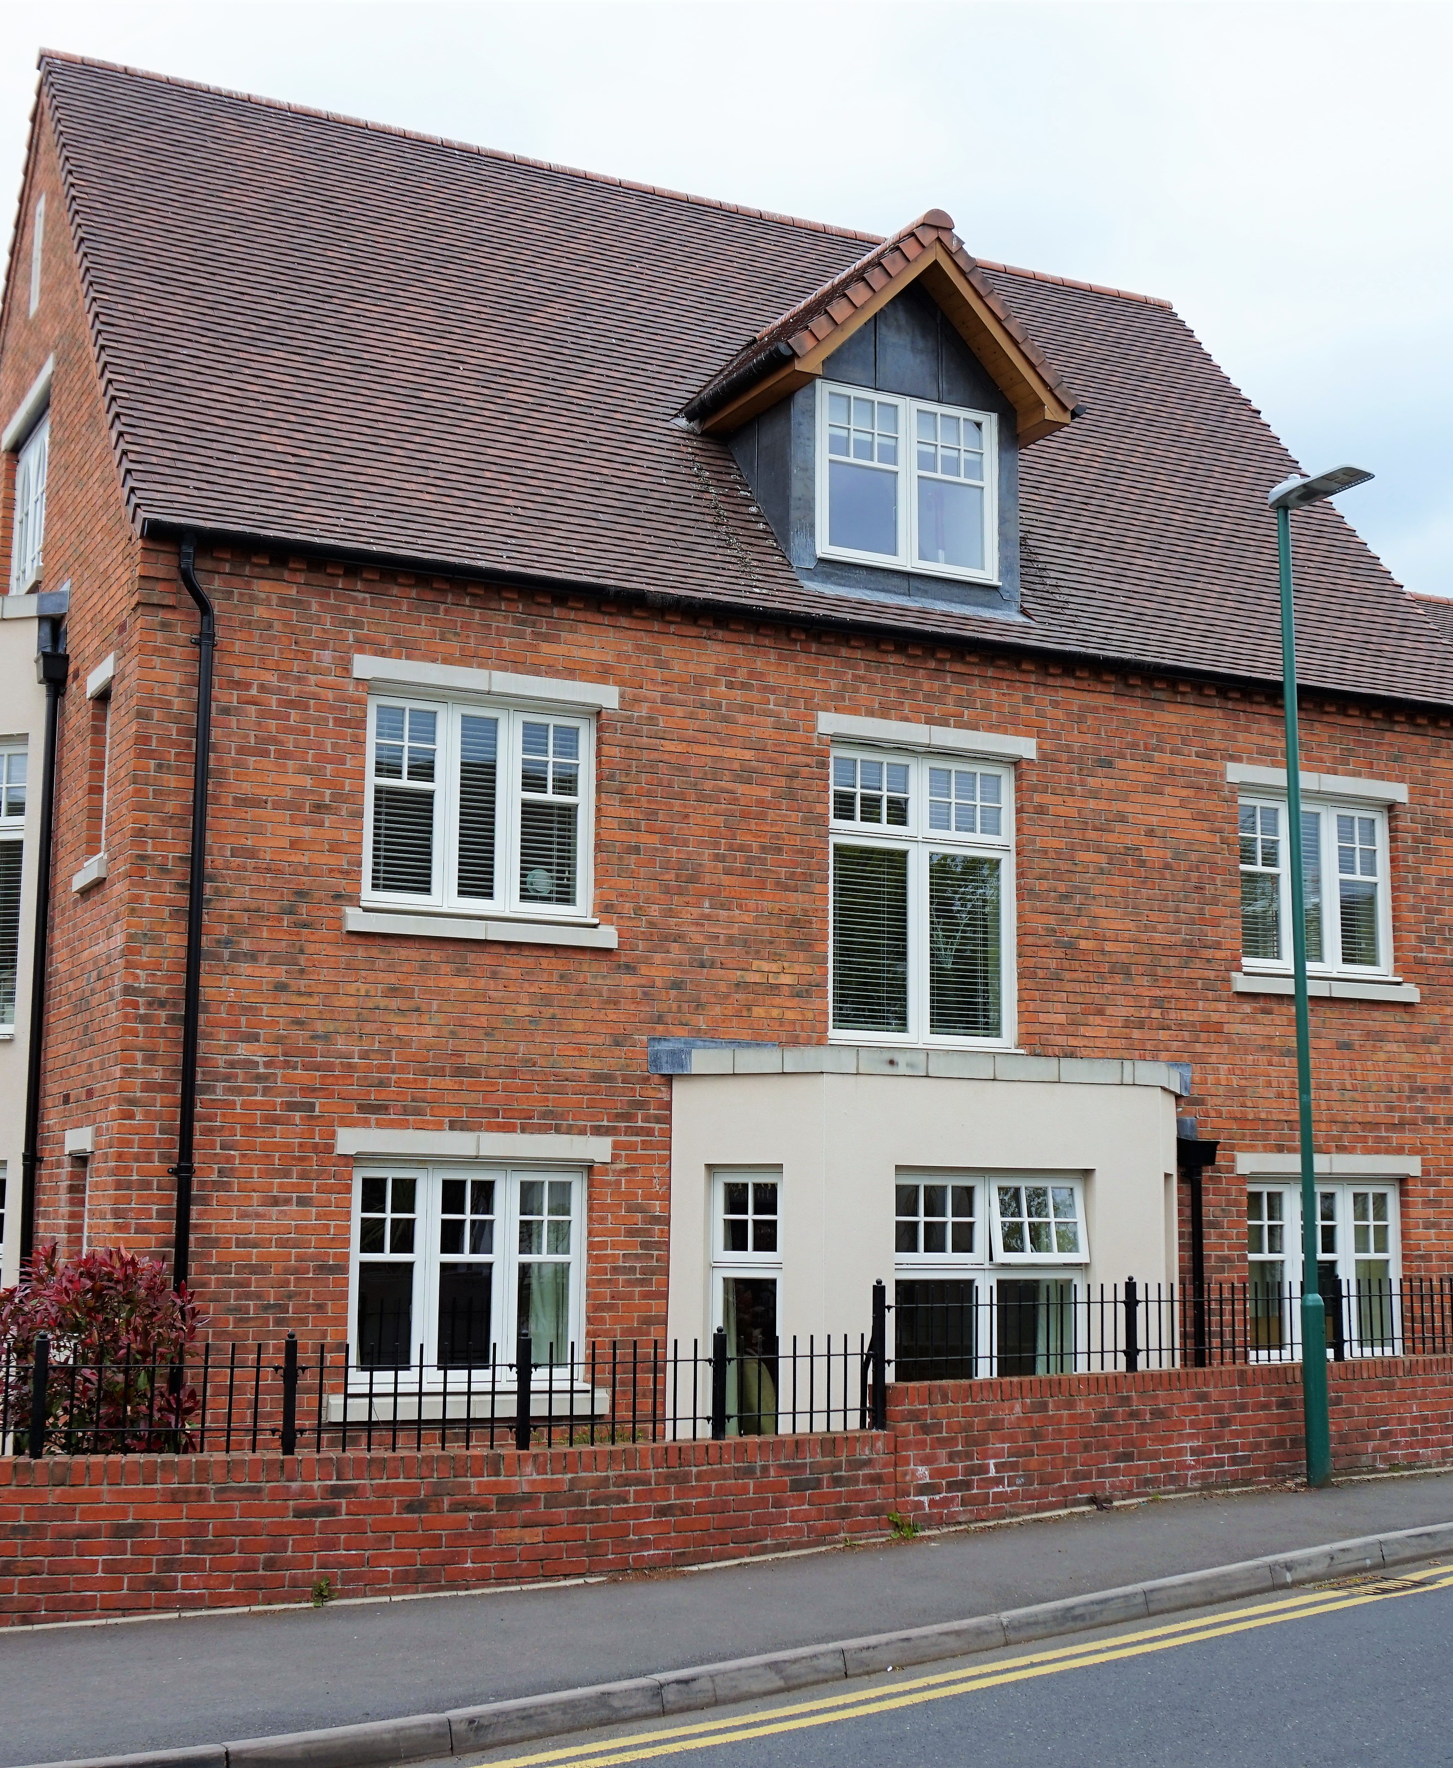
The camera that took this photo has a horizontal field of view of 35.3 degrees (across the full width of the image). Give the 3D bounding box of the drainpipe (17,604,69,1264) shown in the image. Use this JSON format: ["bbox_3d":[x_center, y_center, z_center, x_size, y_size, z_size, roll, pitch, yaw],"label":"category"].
[{"bbox_3d":[-4.404,0.978,14.429,0.200,5.450,0.220,5,-10,-27],"label":"drainpipe"}]

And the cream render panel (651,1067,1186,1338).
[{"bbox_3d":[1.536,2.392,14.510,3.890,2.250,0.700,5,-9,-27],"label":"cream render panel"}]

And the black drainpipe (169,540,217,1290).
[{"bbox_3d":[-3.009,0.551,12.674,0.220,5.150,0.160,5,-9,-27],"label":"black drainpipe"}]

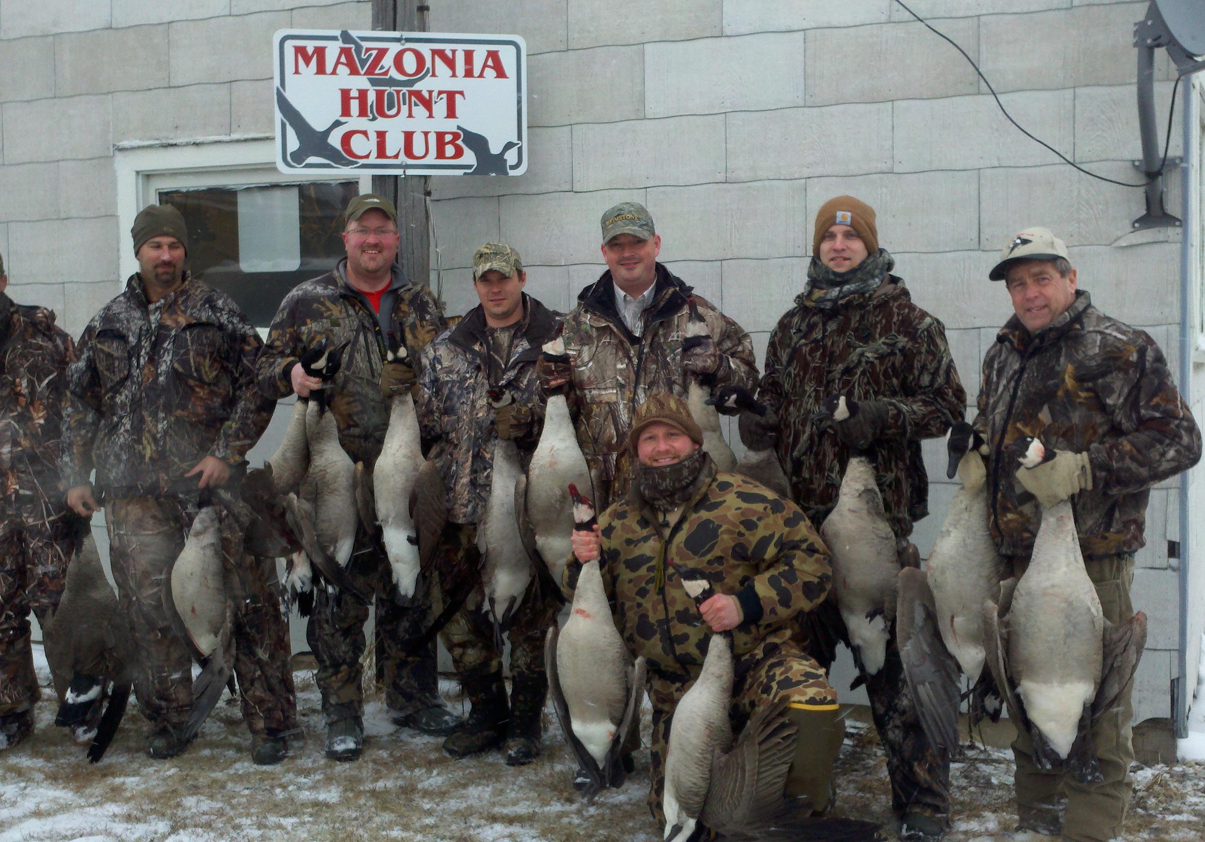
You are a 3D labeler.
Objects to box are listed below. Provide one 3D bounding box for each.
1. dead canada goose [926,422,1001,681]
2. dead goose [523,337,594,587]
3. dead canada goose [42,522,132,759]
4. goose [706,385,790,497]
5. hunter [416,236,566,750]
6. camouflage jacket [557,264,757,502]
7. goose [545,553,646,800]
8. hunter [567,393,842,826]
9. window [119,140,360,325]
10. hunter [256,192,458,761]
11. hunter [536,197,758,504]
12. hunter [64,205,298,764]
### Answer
[{"bbox_3d":[0.966,0.387,4.080,0.260,0.780,0.220,1,0,27],"label":"dead canada goose"},{"bbox_3d":[-0.133,0.140,4.450,0.230,0.820,0.210,0,1,3],"label":"dead goose"},{"bbox_3d":[-1.679,0.711,4.920,0.270,0.800,0.260,-1,4,-14],"label":"dead canada goose"},{"bbox_3d":[0.466,0.310,4.470,0.280,0.820,0.270,2,5,37],"label":"goose"},{"bbox_3d":[-0.386,0.261,5.051,0.520,1.725,0.430,0,1,6],"label":"hunter"},{"bbox_3d":[0.168,-0.070,4.660,0.620,0.810,0.420,0,1,14],"label":"camouflage jacket"},{"bbox_3d":[-0.018,0.691,4.280,0.285,0.770,0.250,0,4,3],"label":"goose"},{"bbox_3d":[0.293,0.539,4.420,0.780,1.220,0.720,0,4,0],"label":"hunter"},{"bbox_3d":[-1.496,-0.752,6.284,1.329,0.848,0.100,0,2,21],"label":"window"},{"bbox_3d":[-0.837,0.170,5.153,0.660,1.903,0.480,-1,1,-15],"label":"hunter"},{"bbox_3d":[0.151,0.223,4.690,0.680,1.820,0.480,0,4,6],"label":"hunter"},{"bbox_3d":[-1.386,0.203,4.990,0.740,1.840,0.460,-1,4,-3],"label":"hunter"}]

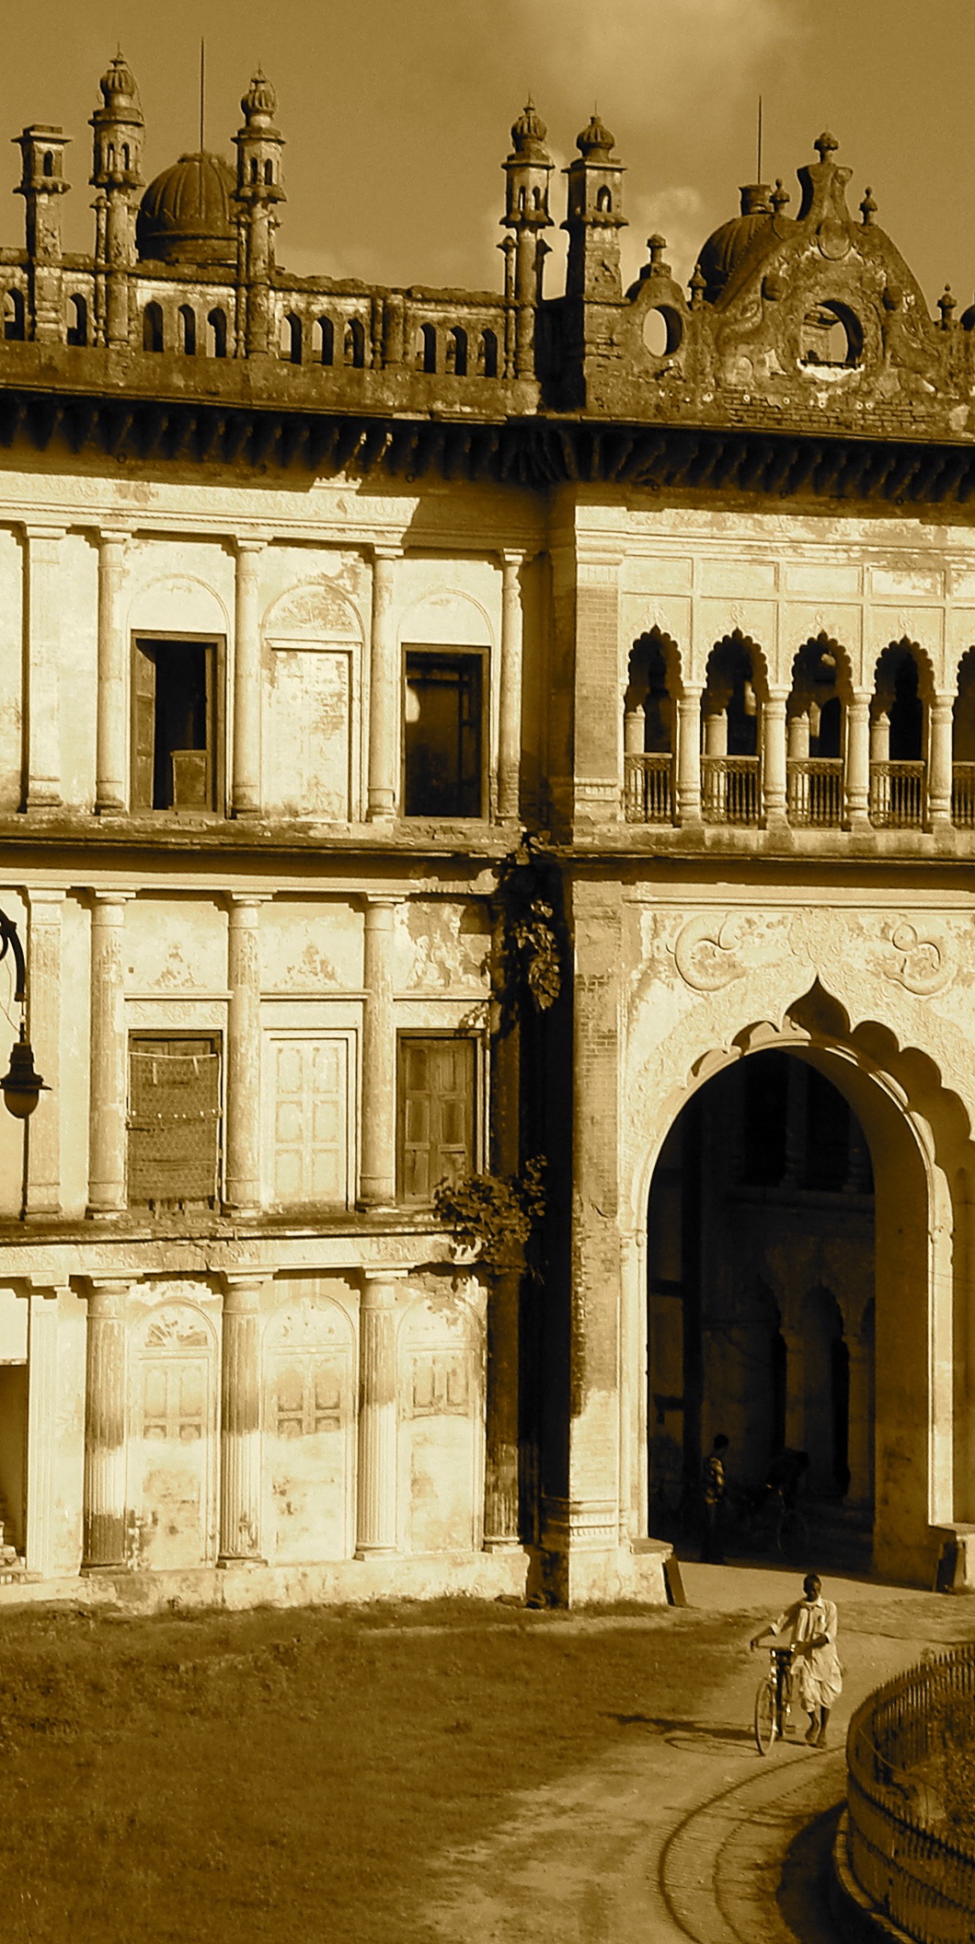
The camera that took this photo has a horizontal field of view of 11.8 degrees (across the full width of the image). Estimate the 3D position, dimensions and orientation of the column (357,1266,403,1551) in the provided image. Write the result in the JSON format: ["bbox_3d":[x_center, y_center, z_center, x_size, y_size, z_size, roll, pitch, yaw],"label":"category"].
[{"bbox_3d":[-1.282,5.225,55.839,0.520,3.430,0.520,0,-1,0],"label":"column"}]

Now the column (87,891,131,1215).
[{"bbox_3d":[-4.422,0.954,55.090,0.430,3.767,0.380,0,0,-28],"label":"column"}]

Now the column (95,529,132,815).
[{"bbox_3d":[-4.377,-3.494,55.110,0.380,3.304,0.340,0,0,-28],"label":"column"}]

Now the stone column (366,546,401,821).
[{"bbox_3d":[-1.204,-3.439,56.240,0.370,3.280,0.350,0,0,-26],"label":"stone column"}]

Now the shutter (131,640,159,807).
[{"bbox_3d":[-4.003,-2.866,55.178,0.060,1.970,0.500,0,0,24],"label":"shutter"}]

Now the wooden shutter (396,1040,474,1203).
[{"bbox_3d":[-0.609,1.733,55.821,1.040,1.954,0.100,0,0,-26],"label":"wooden shutter"}]

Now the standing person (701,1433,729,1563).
[{"bbox_3d":[2.842,6.552,58.849,0.300,1.600,0.450,0,0,32],"label":"standing person"}]

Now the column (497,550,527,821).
[{"bbox_3d":[0.288,-3.391,55.917,0.340,3.191,0.260,0,0,-26],"label":"column"}]

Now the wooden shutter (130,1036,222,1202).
[{"bbox_3d":[-3.613,1.687,54.334,1.080,1.948,0.100,0,0,-26],"label":"wooden shutter"}]

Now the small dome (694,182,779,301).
[{"bbox_3d":[3.811,-10.234,66.500,1.720,1.770,1.720,0,-1,0],"label":"small dome"}]

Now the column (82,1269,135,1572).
[{"bbox_3d":[-4.372,5.190,54.463,0.520,3.390,0.520,1,-1,-24],"label":"column"}]

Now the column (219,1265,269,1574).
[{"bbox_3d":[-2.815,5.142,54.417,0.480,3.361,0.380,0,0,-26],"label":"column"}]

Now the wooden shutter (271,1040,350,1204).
[{"bbox_3d":[-2.109,1.763,55.885,1.020,2.010,0.120,0,0,-26],"label":"wooden shutter"}]

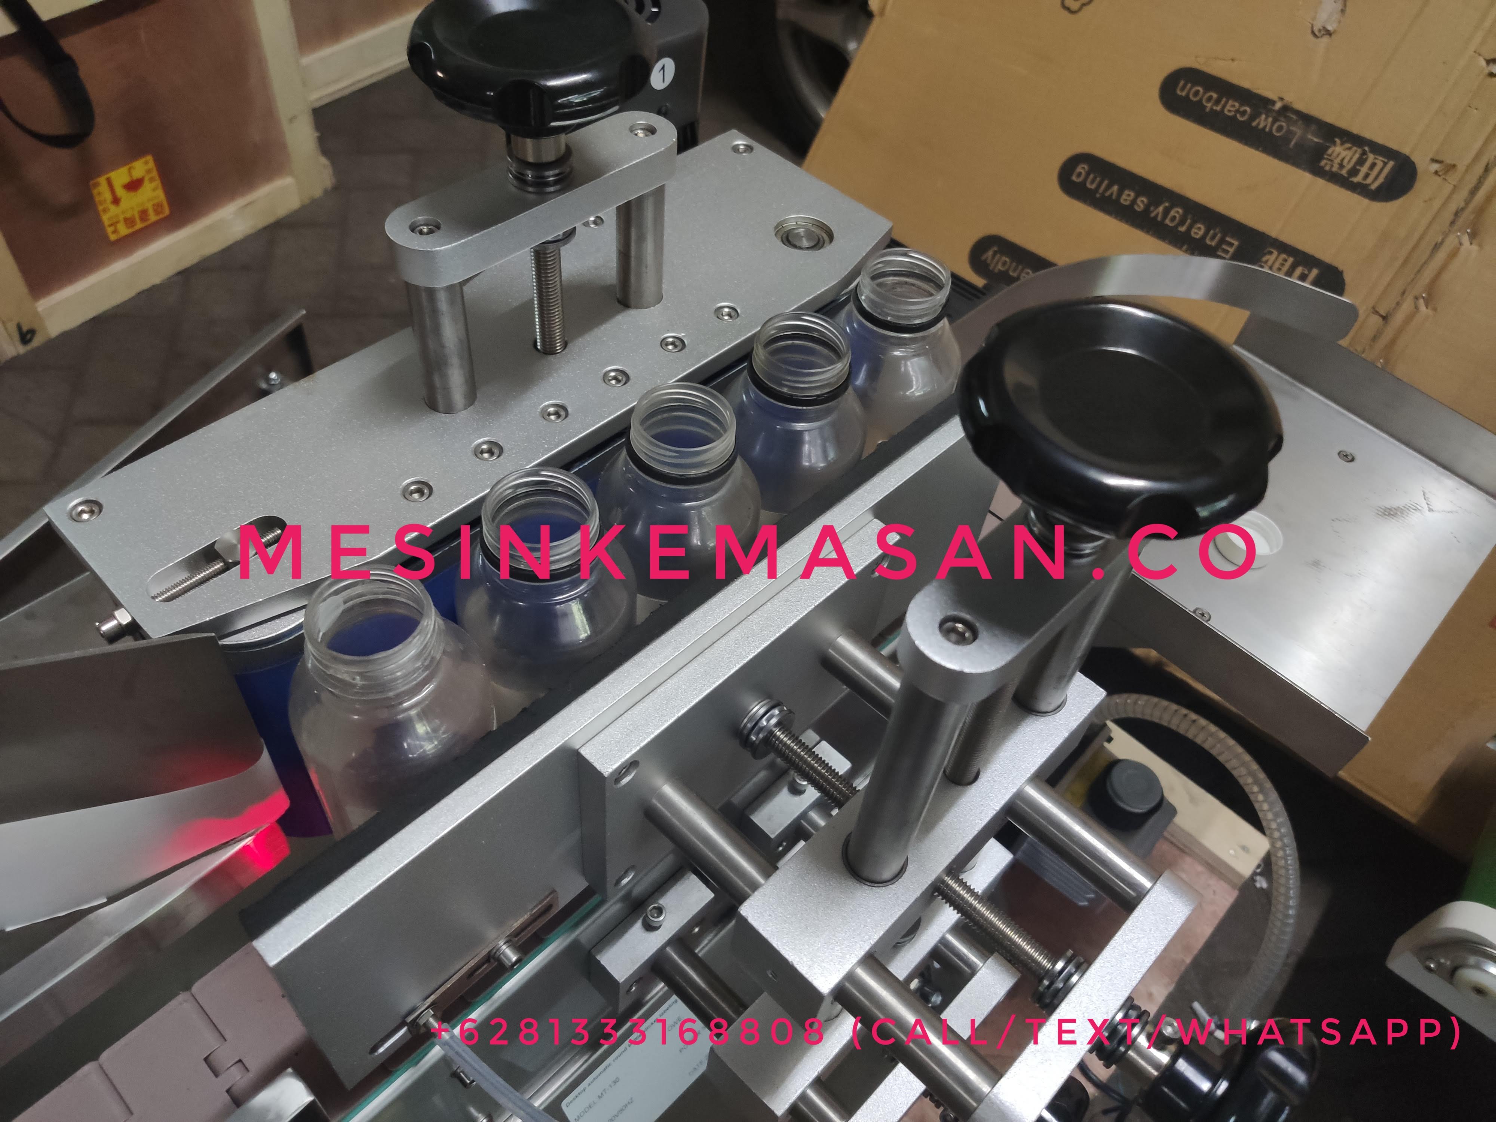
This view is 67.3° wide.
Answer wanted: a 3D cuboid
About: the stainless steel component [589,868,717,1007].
[{"bbox_3d":[-0.045,0.180,0.537,0.021,0.038,0.060,38,56,23],"label":"stainless steel component"}]

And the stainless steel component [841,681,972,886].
[{"bbox_3d":[0.049,0.064,0.341,0.020,0.121,0.020,3,50,-4],"label":"stainless steel component"}]

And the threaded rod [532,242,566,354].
[{"bbox_3d":[-0.079,-0.106,0.444,0.012,0.052,0.012,3,50,-4],"label":"threaded rod"}]

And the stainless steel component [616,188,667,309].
[{"bbox_3d":[-0.044,-0.136,0.466,0.020,0.062,0.020,3,50,-4],"label":"stainless steel component"}]

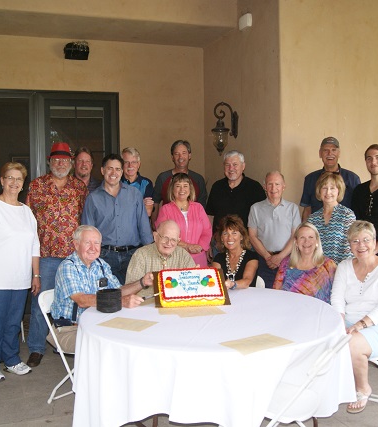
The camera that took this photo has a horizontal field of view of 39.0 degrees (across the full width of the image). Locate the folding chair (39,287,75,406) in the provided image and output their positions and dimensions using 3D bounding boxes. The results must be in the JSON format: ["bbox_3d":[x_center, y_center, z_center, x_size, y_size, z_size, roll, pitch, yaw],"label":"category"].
[{"bbox_3d":[-0.645,0.898,3.680,0.500,0.790,0.450,3,6,43],"label":"folding chair"}]

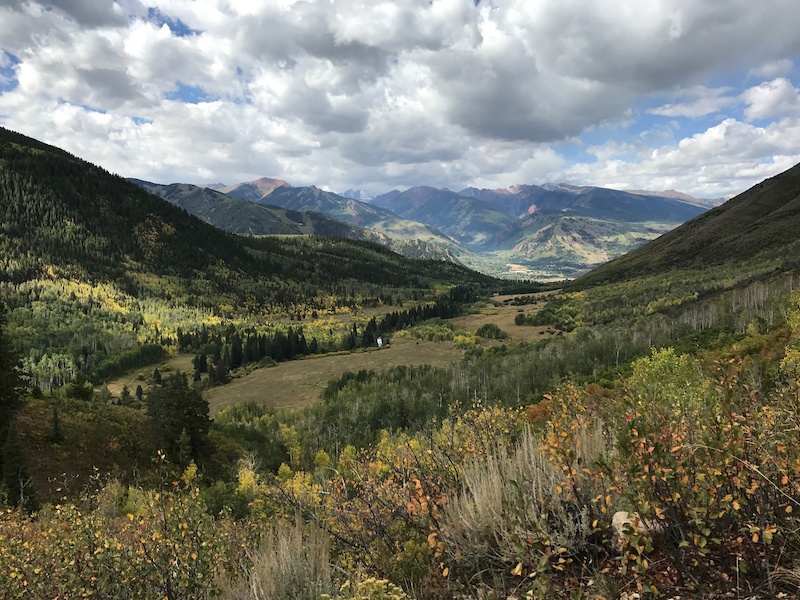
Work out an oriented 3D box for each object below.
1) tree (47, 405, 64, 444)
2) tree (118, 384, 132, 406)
[{"bbox_3d":[-55.859,20.202,105.000,2.840,6.490,2.840,0,5,0],"label":"tree"},{"bbox_3d":[-84.840,29.439,200.000,4.020,6.340,4.020,0,5,0],"label":"tree"}]

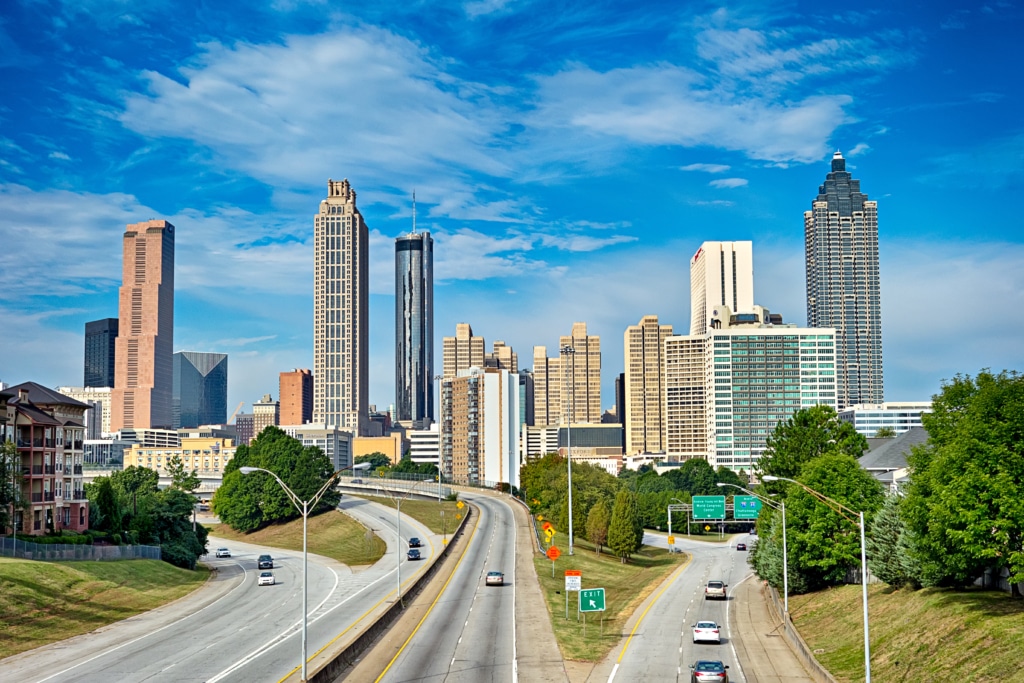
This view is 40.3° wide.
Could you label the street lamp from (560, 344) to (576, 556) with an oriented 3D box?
[{"bbox_3d":[8.244,15.791,203.429,2.200,30.850,2.200,-1,-6,0],"label":"street lamp"}]

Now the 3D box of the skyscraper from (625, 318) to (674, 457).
[{"bbox_3d":[98.074,41.239,990.198,28.674,120.583,33.000,-1,-6,0],"label":"skyscraper"}]

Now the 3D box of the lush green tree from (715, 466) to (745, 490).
[{"bbox_3d":[65.540,43.380,420.000,9.100,11.390,9.000,-1,-6,0],"label":"lush green tree"}]

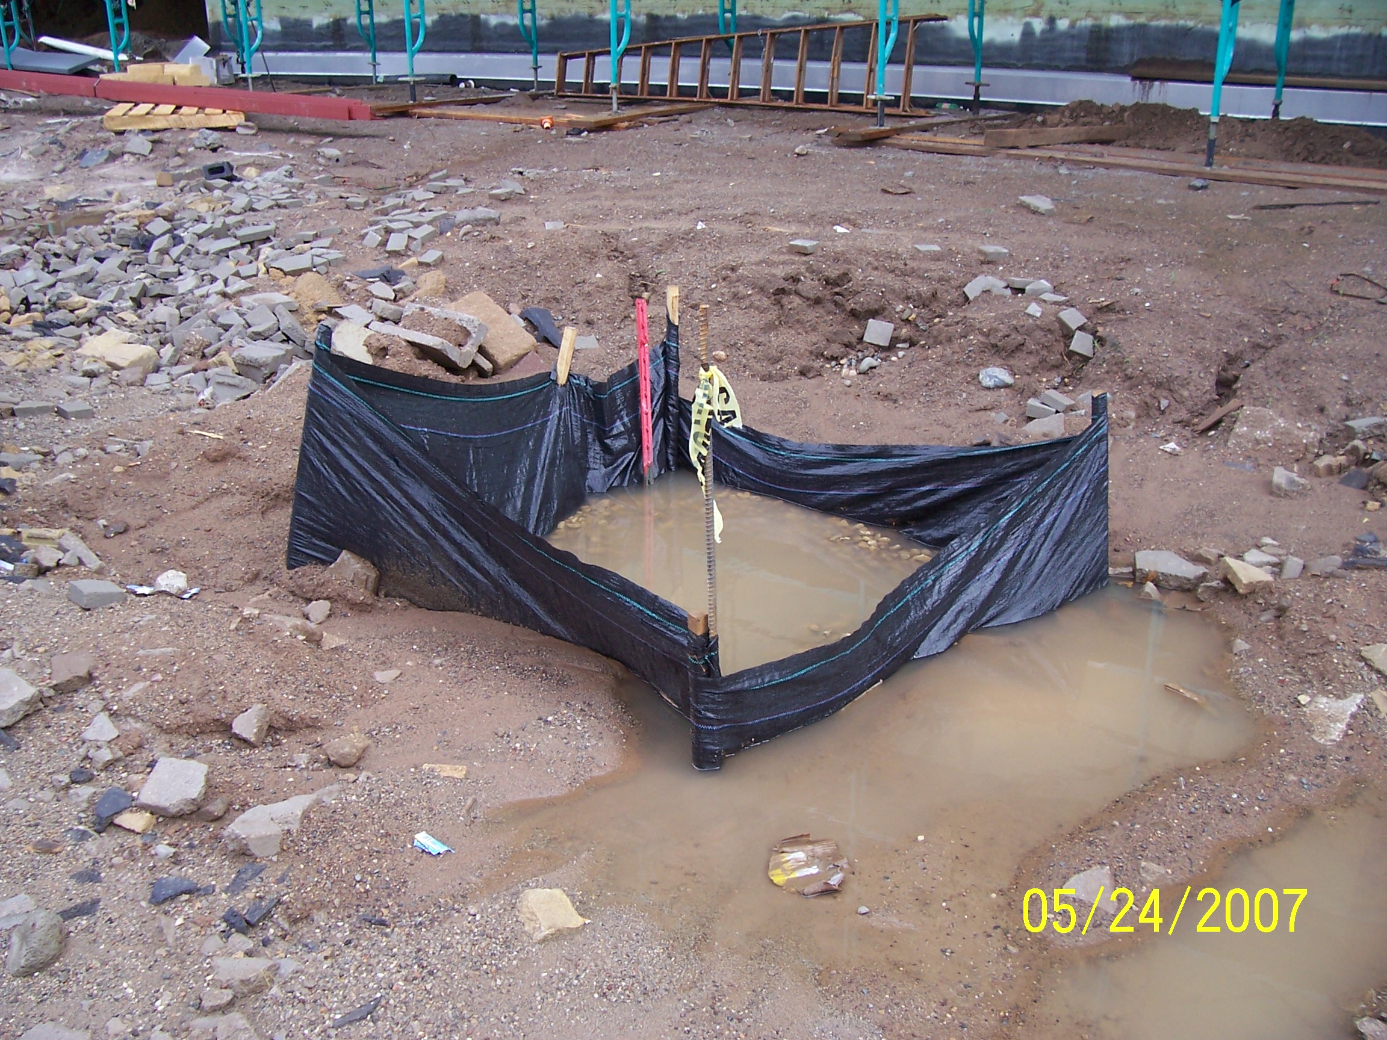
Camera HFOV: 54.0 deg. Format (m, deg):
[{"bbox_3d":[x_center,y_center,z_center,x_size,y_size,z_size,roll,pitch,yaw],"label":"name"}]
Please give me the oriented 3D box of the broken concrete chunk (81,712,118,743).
[{"bbox_3d":[-1.300,0.454,2.981,0.070,0.040,0.062,0,22,0],"label":"broken concrete chunk"}]

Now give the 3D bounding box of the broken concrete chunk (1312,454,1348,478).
[{"bbox_3d":[2.105,-0.180,4.511,0.116,0.058,0.088,7,23,19],"label":"broken concrete chunk"}]

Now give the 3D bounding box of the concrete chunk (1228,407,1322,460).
[{"bbox_3d":[1.902,-0.283,4.452,0.285,0.110,0.250,8,23,20],"label":"concrete chunk"}]

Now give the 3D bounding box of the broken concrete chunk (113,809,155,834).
[{"bbox_3d":[-1.100,0.592,2.678,0.080,0.030,0.048,3,22,9],"label":"broken concrete chunk"}]

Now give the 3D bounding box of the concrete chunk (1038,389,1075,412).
[{"bbox_3d":[1.314,-0.434,4.938,0.130,0.058,0.065,18,28,38],"label":"concrete chunk"}]

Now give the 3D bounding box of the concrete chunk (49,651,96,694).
[{"bbox_3d":[-1.485,0.364,3.259,0.095,0.055,0.100,-10,31,-23],"label":"concrete chunk"}]

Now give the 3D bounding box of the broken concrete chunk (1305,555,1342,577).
[{"bbox_3d":[1.781,0.130,3.851,0.090,0.037,0.063,-6,22,-14],"label":"broken concrete chunk"}]

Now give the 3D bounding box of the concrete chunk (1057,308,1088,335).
[{"bbox_3d":[1.515,-0.799,5.458,0.088,0.065,0.088,-14,51,-32],"label":"concrete chunk"}]

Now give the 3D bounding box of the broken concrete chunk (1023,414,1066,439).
[{"bbox_3d":[1.208,-0.321,4.686,0.140,0.055,0.095,4,47,11],"label":"broken concrete chunk"}]

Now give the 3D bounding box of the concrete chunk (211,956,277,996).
[{"bbox_3d":[-0.744,0.754,2.254,0.100,0.035,0.060,-3,22,-7],"label":"concrete chunk"}]

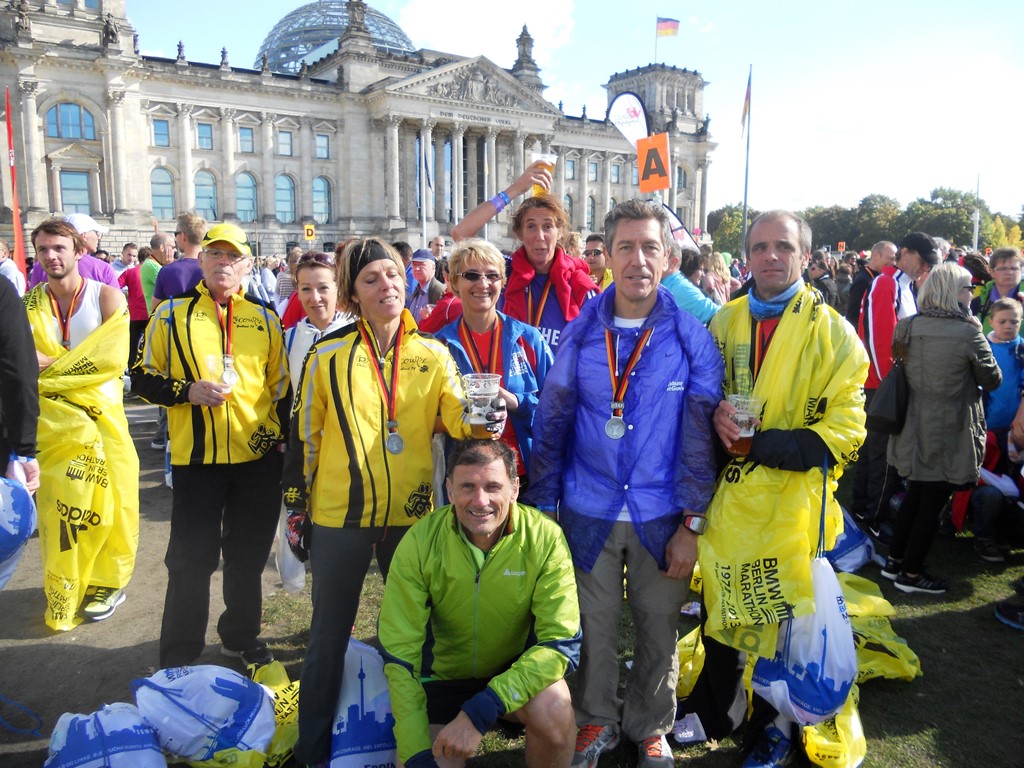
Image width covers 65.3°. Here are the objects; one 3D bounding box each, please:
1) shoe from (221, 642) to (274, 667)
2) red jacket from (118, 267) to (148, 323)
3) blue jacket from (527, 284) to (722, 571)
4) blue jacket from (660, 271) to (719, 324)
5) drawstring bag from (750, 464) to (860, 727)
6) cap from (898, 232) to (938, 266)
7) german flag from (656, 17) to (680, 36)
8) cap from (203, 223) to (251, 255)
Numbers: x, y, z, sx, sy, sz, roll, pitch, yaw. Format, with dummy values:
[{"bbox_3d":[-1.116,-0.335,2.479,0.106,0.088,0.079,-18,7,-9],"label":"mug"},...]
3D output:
[{"bbox_3d":[-1.005,1.028,3.035,0.265,0.105,0.100,6,10,34],"label":"shoe"},{"bbox_3d":[-4.106,-1.008,8.900,0.500,0.630,0.320,-3,8,-15],"label":"red jacket"},{"bbox_3d":[0.314,0.123,2.331,0.540,0.810,0.350,1,8,6],"label":"blue jacket"},{"bbox_3d":[0.750,-0.192,3.760,0.550,0.720,0.350,-2,8,-11],"label":"blue jacket"},{"bbox_3d":[0.829,0.600,2.277,0.270,0.770,0.200,-1,8,-8],"label":"drawstring bag"},{"bbox_3d":[2.083,-0.694,4.093,0.250,0.135,0.175,30,21,23],"label":"cap"},{"bbox_3d":[34.983,-79.802,178.537,5.000,3.600,1.000,1,8,6],"label":"german flag"},{"bbox_3d":[-1.026,-0.525,2.880,0.175,0.125,0.250,1,12,-27],"label":"cap"}]

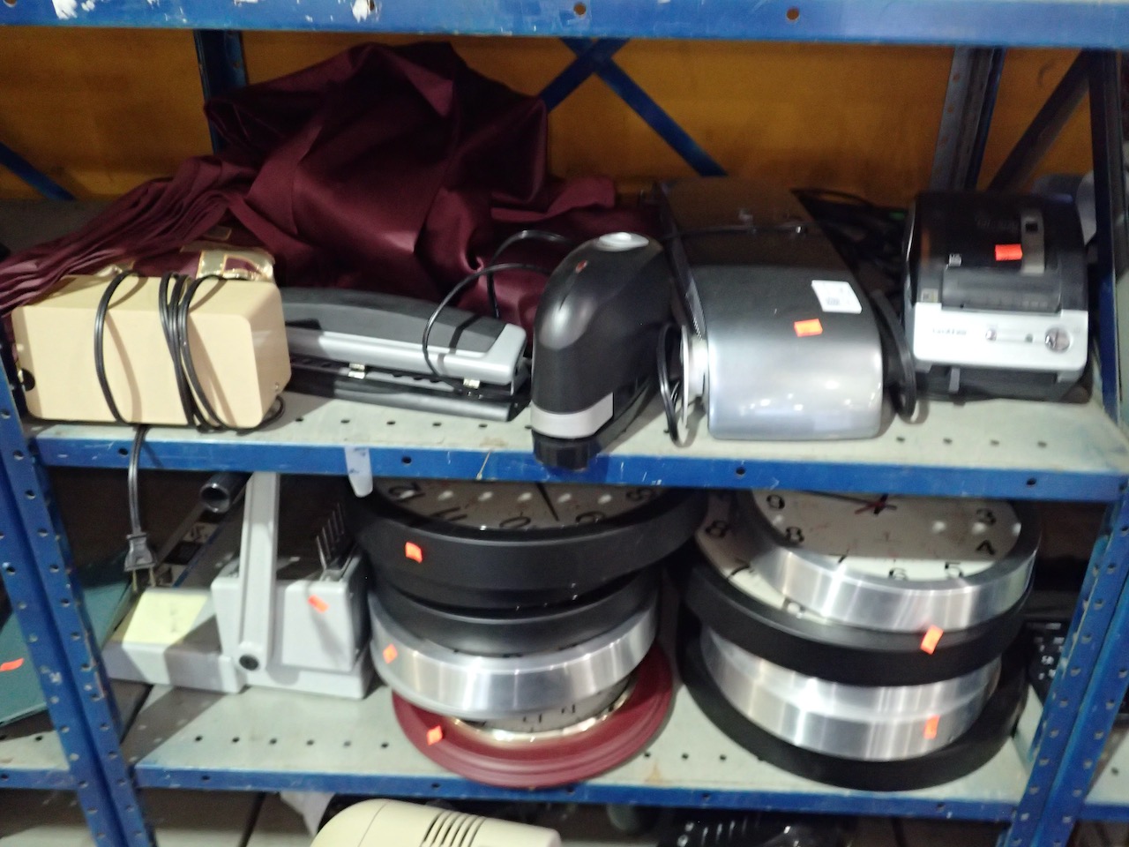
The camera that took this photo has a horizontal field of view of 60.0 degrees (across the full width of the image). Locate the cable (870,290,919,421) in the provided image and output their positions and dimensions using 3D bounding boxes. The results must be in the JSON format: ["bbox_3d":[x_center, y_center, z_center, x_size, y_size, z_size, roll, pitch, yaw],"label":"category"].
[{"bbox_3d":[0.288,-0.065,0.859,0.040,0.080,0.110,2,29,2],"label":"cable"}]

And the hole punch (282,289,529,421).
[{"bbox_3d":[-0.174,-0.080,0.880,0.295,0.078,0.102,8,30,13],"label":"hole punch"}]

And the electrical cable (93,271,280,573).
[{"bbox_3d":[-0.310,0.003,0.841,0.135,0.240,0.115,2,29,2],"label":"electrical cable"}]

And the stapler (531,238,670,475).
[{"bbox_3d":[0.033,-0.066,0.816,0.060,0.122,0.205,11,31,18],"label":"stapler"}]

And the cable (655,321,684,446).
[{"bbox_3d":[0.086,-0.038,0.800,0.030,0.090,0.070,2,29,2],"label":"cable"}]

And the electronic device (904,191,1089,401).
[{"bbox_3d":[0.387,-0.122,0.898,0.146,0.142,0.188,6,30,10],"label":"electronic device"}]

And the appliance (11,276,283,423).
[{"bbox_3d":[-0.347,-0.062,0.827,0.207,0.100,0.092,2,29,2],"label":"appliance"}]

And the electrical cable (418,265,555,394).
[{"bbox_3d":[-0.065,-0.082,0.821,0.115,0.100,0.080,2,29,2],"label":"electrical cable"}]

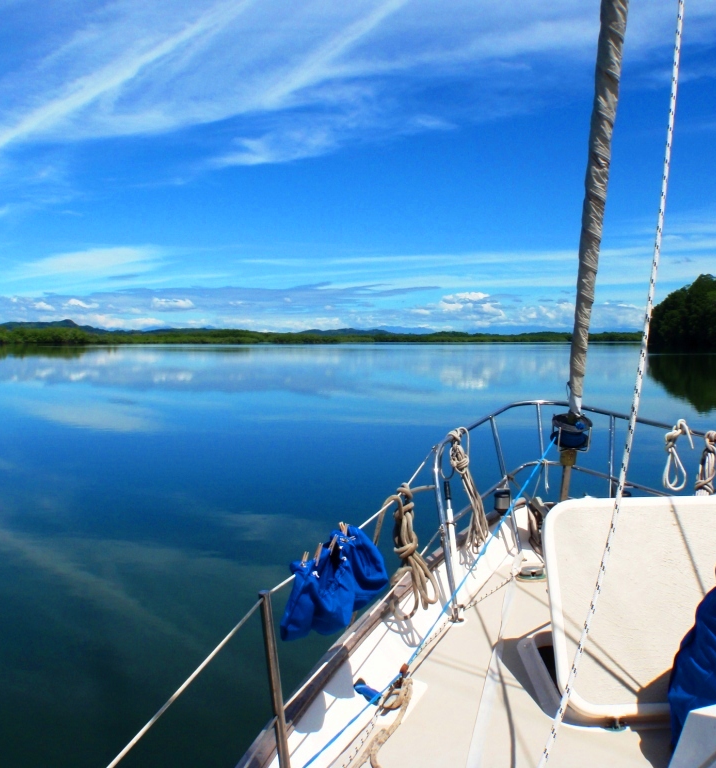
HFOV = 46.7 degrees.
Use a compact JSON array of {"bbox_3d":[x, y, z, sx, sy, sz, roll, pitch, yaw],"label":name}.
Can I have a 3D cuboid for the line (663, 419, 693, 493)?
[{"bbox_3d":[1.620,0.357,4.200,0.150,0.360,0.130,0,3,0],"label":"line"}]

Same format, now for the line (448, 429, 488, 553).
[{"bbox_3d":[0.515,0.504,3.880,0.190,0.590,0.160,0,3,0],"label":"line"}]

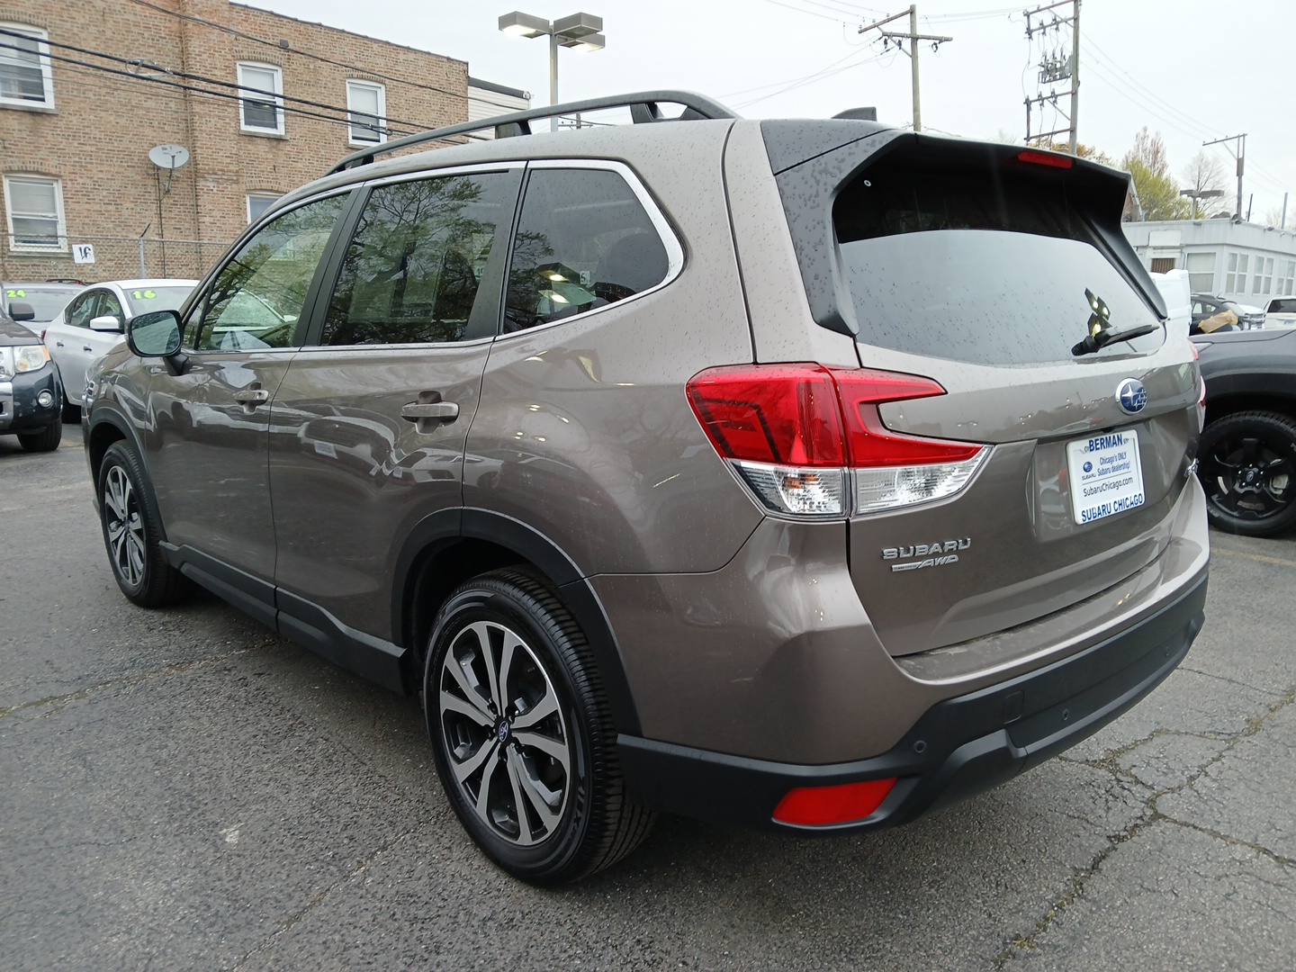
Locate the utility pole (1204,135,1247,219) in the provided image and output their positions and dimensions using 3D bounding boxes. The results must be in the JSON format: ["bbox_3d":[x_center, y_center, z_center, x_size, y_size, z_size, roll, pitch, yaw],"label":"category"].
[{"bbox_3d":[28.100,-11.800,48.200,0.400,10.500,2.800,0,10,-6],"label":"utility pole"}]

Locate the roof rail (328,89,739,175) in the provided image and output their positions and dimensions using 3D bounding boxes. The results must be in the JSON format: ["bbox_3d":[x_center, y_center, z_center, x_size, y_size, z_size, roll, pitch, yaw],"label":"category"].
[{"bbox_3d":[-0.430,-0.868,2.478,0.080,0.095,1.760,-10,15,-43],"label":"roof rail"}]

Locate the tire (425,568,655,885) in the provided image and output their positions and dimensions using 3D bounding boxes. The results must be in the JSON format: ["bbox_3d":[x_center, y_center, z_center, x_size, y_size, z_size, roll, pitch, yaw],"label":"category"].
[{"bbox_3d":[-0.260,0.524,2.164,0.230,0.690,0.690,-9,14,-43],"label":"tire"}]

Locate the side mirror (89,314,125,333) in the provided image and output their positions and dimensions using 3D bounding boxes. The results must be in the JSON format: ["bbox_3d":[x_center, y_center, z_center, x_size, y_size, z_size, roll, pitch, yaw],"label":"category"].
[{"bbox_3d":[-4.659,-1.393,8.371,0.250,0.165,0.140,-10,15,-43],"label":"side mirror"}]

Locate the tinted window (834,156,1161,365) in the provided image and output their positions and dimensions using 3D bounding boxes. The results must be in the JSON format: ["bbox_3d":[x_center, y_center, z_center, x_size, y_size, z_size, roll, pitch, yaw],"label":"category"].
[{"bbox_3d":[0.764,-0.474,2.094,1.290,0.470,0.100,-10,-17,-43],"label":"tinted window"}]

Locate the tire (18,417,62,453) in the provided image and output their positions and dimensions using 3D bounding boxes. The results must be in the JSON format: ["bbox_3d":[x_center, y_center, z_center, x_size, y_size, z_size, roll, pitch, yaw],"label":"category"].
[{"bbox_3d":[-5.182,-0.658,8.232,0.240,0.730,0.730,-10,15,-43],"label":"tire"}]

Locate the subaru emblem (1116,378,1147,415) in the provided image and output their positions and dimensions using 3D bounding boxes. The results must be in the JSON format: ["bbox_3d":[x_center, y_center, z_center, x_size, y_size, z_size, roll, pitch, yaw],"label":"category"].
[{"bbox_3d":[0.963,-0.179,1.939,0.123,0.073,0.017,-10,6,-43],"label":"subaru emblem"}]

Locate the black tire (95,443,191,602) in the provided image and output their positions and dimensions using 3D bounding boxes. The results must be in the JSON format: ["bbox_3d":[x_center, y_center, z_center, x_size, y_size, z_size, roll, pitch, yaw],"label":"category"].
[{"bbox_3d":[-2.087,0.153,4.093,0.230,0.700,0.700,-10,15,-43],"label":"black tire"}]

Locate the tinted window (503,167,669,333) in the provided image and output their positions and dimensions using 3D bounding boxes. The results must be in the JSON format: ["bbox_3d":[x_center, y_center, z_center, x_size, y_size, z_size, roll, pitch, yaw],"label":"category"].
[{"bbox_3d":[-0.125,-0.478,1.949,0.475,0.365,0.050,10,-2,42],"label":"tinted window"}]

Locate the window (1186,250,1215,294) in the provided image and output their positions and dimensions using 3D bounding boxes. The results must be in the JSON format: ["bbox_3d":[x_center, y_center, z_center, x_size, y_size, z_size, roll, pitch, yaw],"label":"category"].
[{"bbox_3d":[17.038,-6.569,30.000,0.100,1.280,0.820,-10,15,-43],"label":"window"}]

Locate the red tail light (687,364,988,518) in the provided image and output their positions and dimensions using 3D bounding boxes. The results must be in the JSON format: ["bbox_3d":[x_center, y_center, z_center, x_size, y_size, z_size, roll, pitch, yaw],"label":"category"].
[{"bbox_3d":[0.325,-0.091,1.704,0.400,0.260,0.370,-9,14,-43],"label":"red tail light"}]

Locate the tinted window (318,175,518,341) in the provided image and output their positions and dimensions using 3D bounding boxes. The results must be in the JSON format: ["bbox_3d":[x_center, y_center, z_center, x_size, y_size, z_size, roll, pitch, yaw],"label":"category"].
[{"bbox_3d":[-0.569,-0.554,2.421,0.860,0.450,0.060,11,-3,45],"label":"tinted window"}]

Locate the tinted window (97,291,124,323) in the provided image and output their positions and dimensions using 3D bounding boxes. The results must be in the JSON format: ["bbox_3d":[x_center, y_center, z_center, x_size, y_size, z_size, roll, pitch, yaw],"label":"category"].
[{"bbox_3d":[-5.450,-1.780,9.900,0.900,0.430,0.070,11,-7,45],"label":"tinted window"}]

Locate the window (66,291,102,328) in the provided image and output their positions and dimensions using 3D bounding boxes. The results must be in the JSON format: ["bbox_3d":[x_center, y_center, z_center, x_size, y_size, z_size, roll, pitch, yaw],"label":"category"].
[{"bbox_3d":[-6.150,-1.935,10.650,1.000,0.430,0.070,11,-7,45],"label":"window"}]

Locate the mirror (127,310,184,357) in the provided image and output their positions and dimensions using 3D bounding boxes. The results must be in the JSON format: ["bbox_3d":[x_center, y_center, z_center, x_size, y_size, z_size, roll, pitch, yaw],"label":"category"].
[{"bbox_3d":[-1.690,-0.521,3.345,0.190,0.168,0.115,-9,14,-43],"label":"mirror"}]

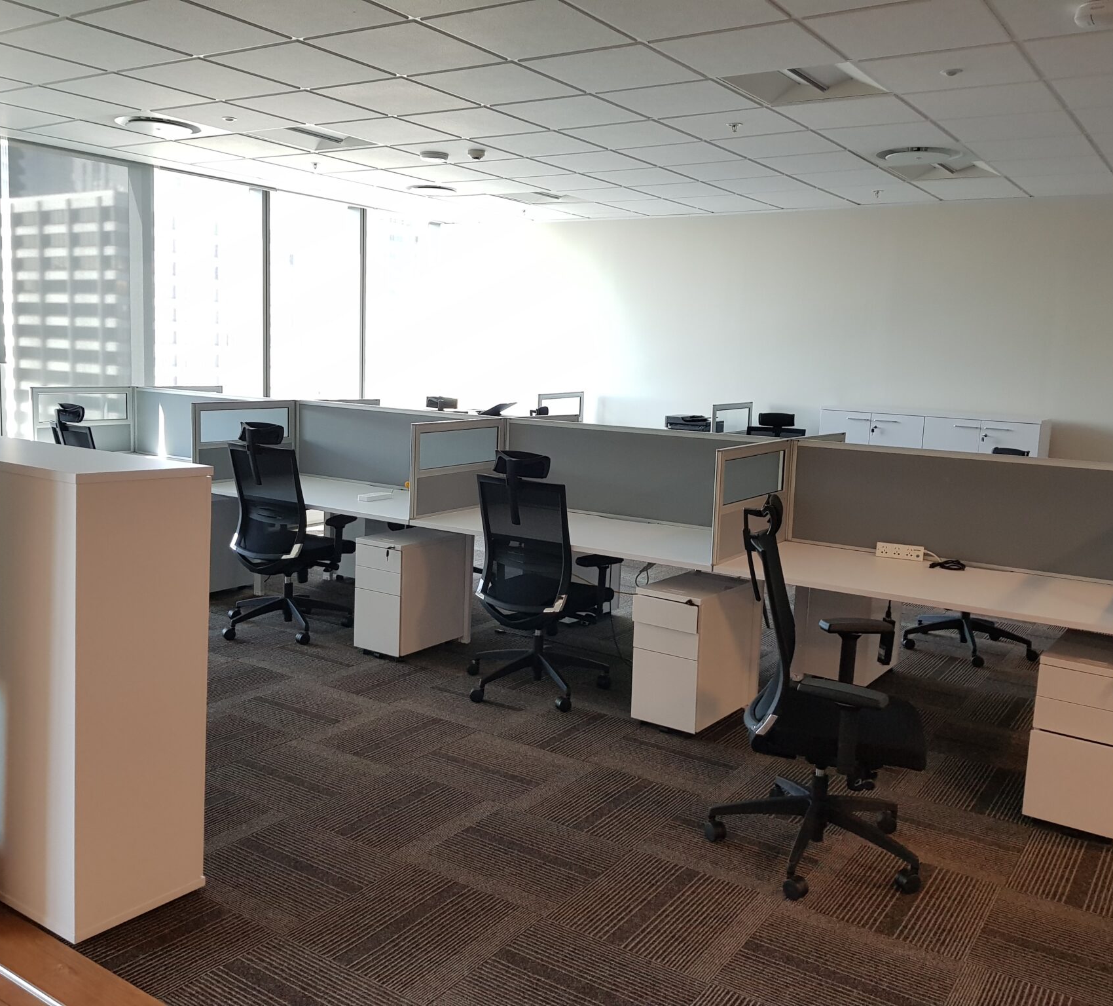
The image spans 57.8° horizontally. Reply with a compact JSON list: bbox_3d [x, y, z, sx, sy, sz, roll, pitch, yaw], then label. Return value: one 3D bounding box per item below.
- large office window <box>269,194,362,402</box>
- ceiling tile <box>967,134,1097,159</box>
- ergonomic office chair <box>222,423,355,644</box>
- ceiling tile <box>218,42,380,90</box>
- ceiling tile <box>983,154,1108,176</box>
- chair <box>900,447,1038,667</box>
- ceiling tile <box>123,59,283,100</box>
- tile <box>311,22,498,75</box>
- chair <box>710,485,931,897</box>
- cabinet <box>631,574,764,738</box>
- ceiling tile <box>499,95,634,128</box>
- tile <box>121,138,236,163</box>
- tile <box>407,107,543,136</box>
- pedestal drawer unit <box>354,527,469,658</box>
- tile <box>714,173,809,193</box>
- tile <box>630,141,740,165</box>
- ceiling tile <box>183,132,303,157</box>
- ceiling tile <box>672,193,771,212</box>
[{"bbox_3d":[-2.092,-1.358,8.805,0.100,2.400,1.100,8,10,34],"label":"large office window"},{"bbox_3d":[2.564,-1.931,5.499,0.590,0.020,0.590,8,10,33],"label":"ceiling tile"},{"bbox_3d":[-1.494,0.123,5.502,0.680,1.150,0.680,9,11,40],"label":"ergonomic office chair"},{"bbox_3d":[-1.113,-1.904,4.367,0.600,0.020,0.600,8,10,33],"label":"ceiling tile"},{"bbox_3d":[2.936,-2.031,6.023,0.600,0.020,0.600,8,10,33],"label":"ceiling tile"},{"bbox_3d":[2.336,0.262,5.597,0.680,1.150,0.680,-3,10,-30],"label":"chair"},{"bbox_3d":[-1.594,-1.952,4.645,0.595,0.020,0.595,8,11,33],"label":"ceiling tile"},{"bbox_3d":[-0.595,-1.812,3.996,0.595,0.020,0.595,8,11,33],"label":"tile"},{"bbox_3d":[0.850,0.550,3.134,0.690,1.145,0.670,5,9,17],"label":"chair"},{"bbox_3d":[0.596,0.642,4.363,0.308,0.605,0.488,9,11,35],"label":"cabinet"},{"bbox_3d":[0.068,-1.940,4.988,0.595,0.020,0.595,8,11,33],"label":"ceiling tile"},{"bbox_3d":[-2.459,-2.303,6.606,0.590,0.020,0.590,8,11,33],"label":"tile"},{"bbox_3d":[-0.427,-1.986,5.275,0.600,0.020,0.600,8,10,34],"label":"tile"},{"bbox_3d":[-0.743,0.458,5.126,0.303,0.590,0.478,8,11,33],"label":"pedestal drawer unit"},{"bbox_3d":[1.417,-2.234,7.020,0.600,0.020,0.600,8,10,33],"label":"tile"},{"bbox_3d":[0.722,-2.050,5.912,0.600,0.020,0.600,8,11,33],"label":"tile"},{"bbox_3d":[-1.940,-2.211,6.258,0.600,0.020,0.600,8,10,34],"label":"ceiling tile"},{"bbox_3d":[1.218,-2.310,7.688,0.600,0.020,0.600,8,11,33],"label":"ceiling tile"}]

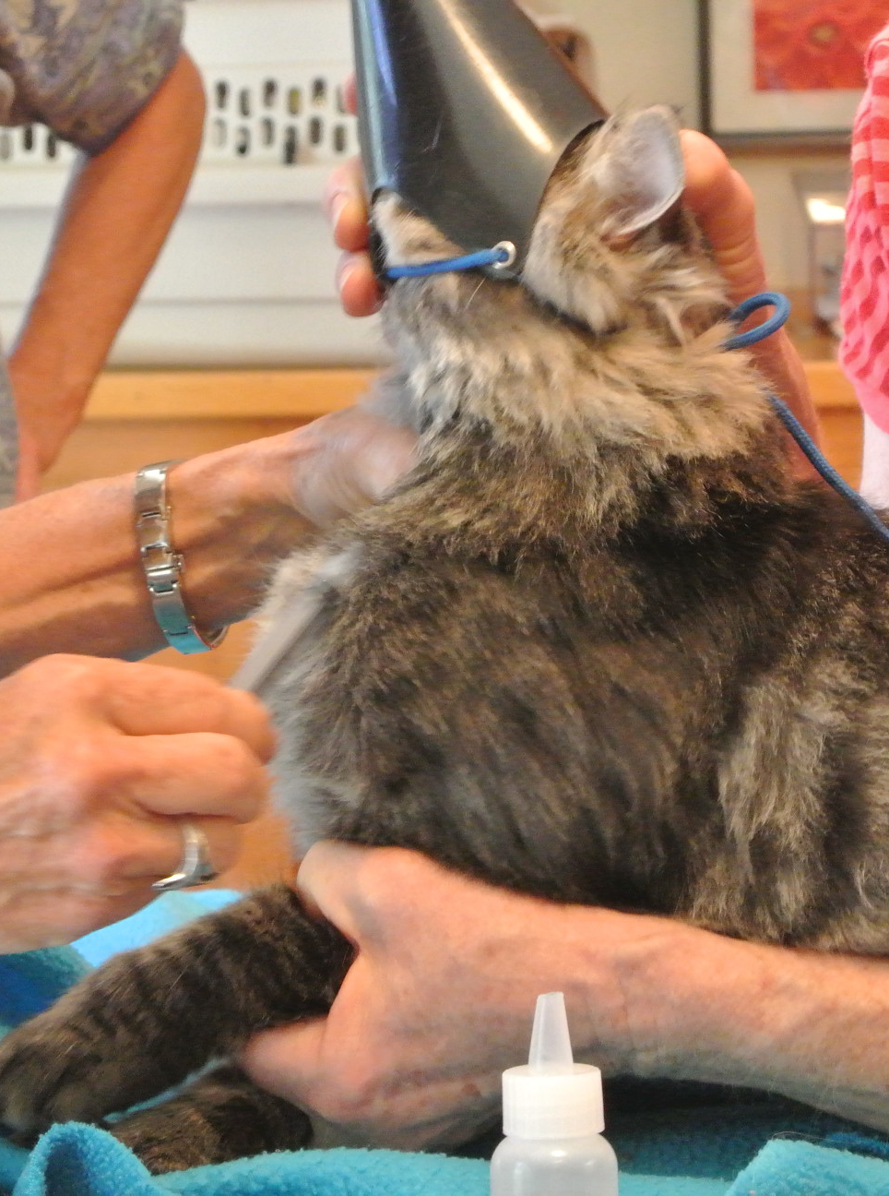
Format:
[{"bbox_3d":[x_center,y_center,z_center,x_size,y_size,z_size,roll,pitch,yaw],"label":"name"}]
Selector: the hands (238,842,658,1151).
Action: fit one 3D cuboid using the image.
[{"bbox_3d":[0.002,0.126,1.270,0.130,0.092,0.085,-3,3,12],"label":"hands"}]

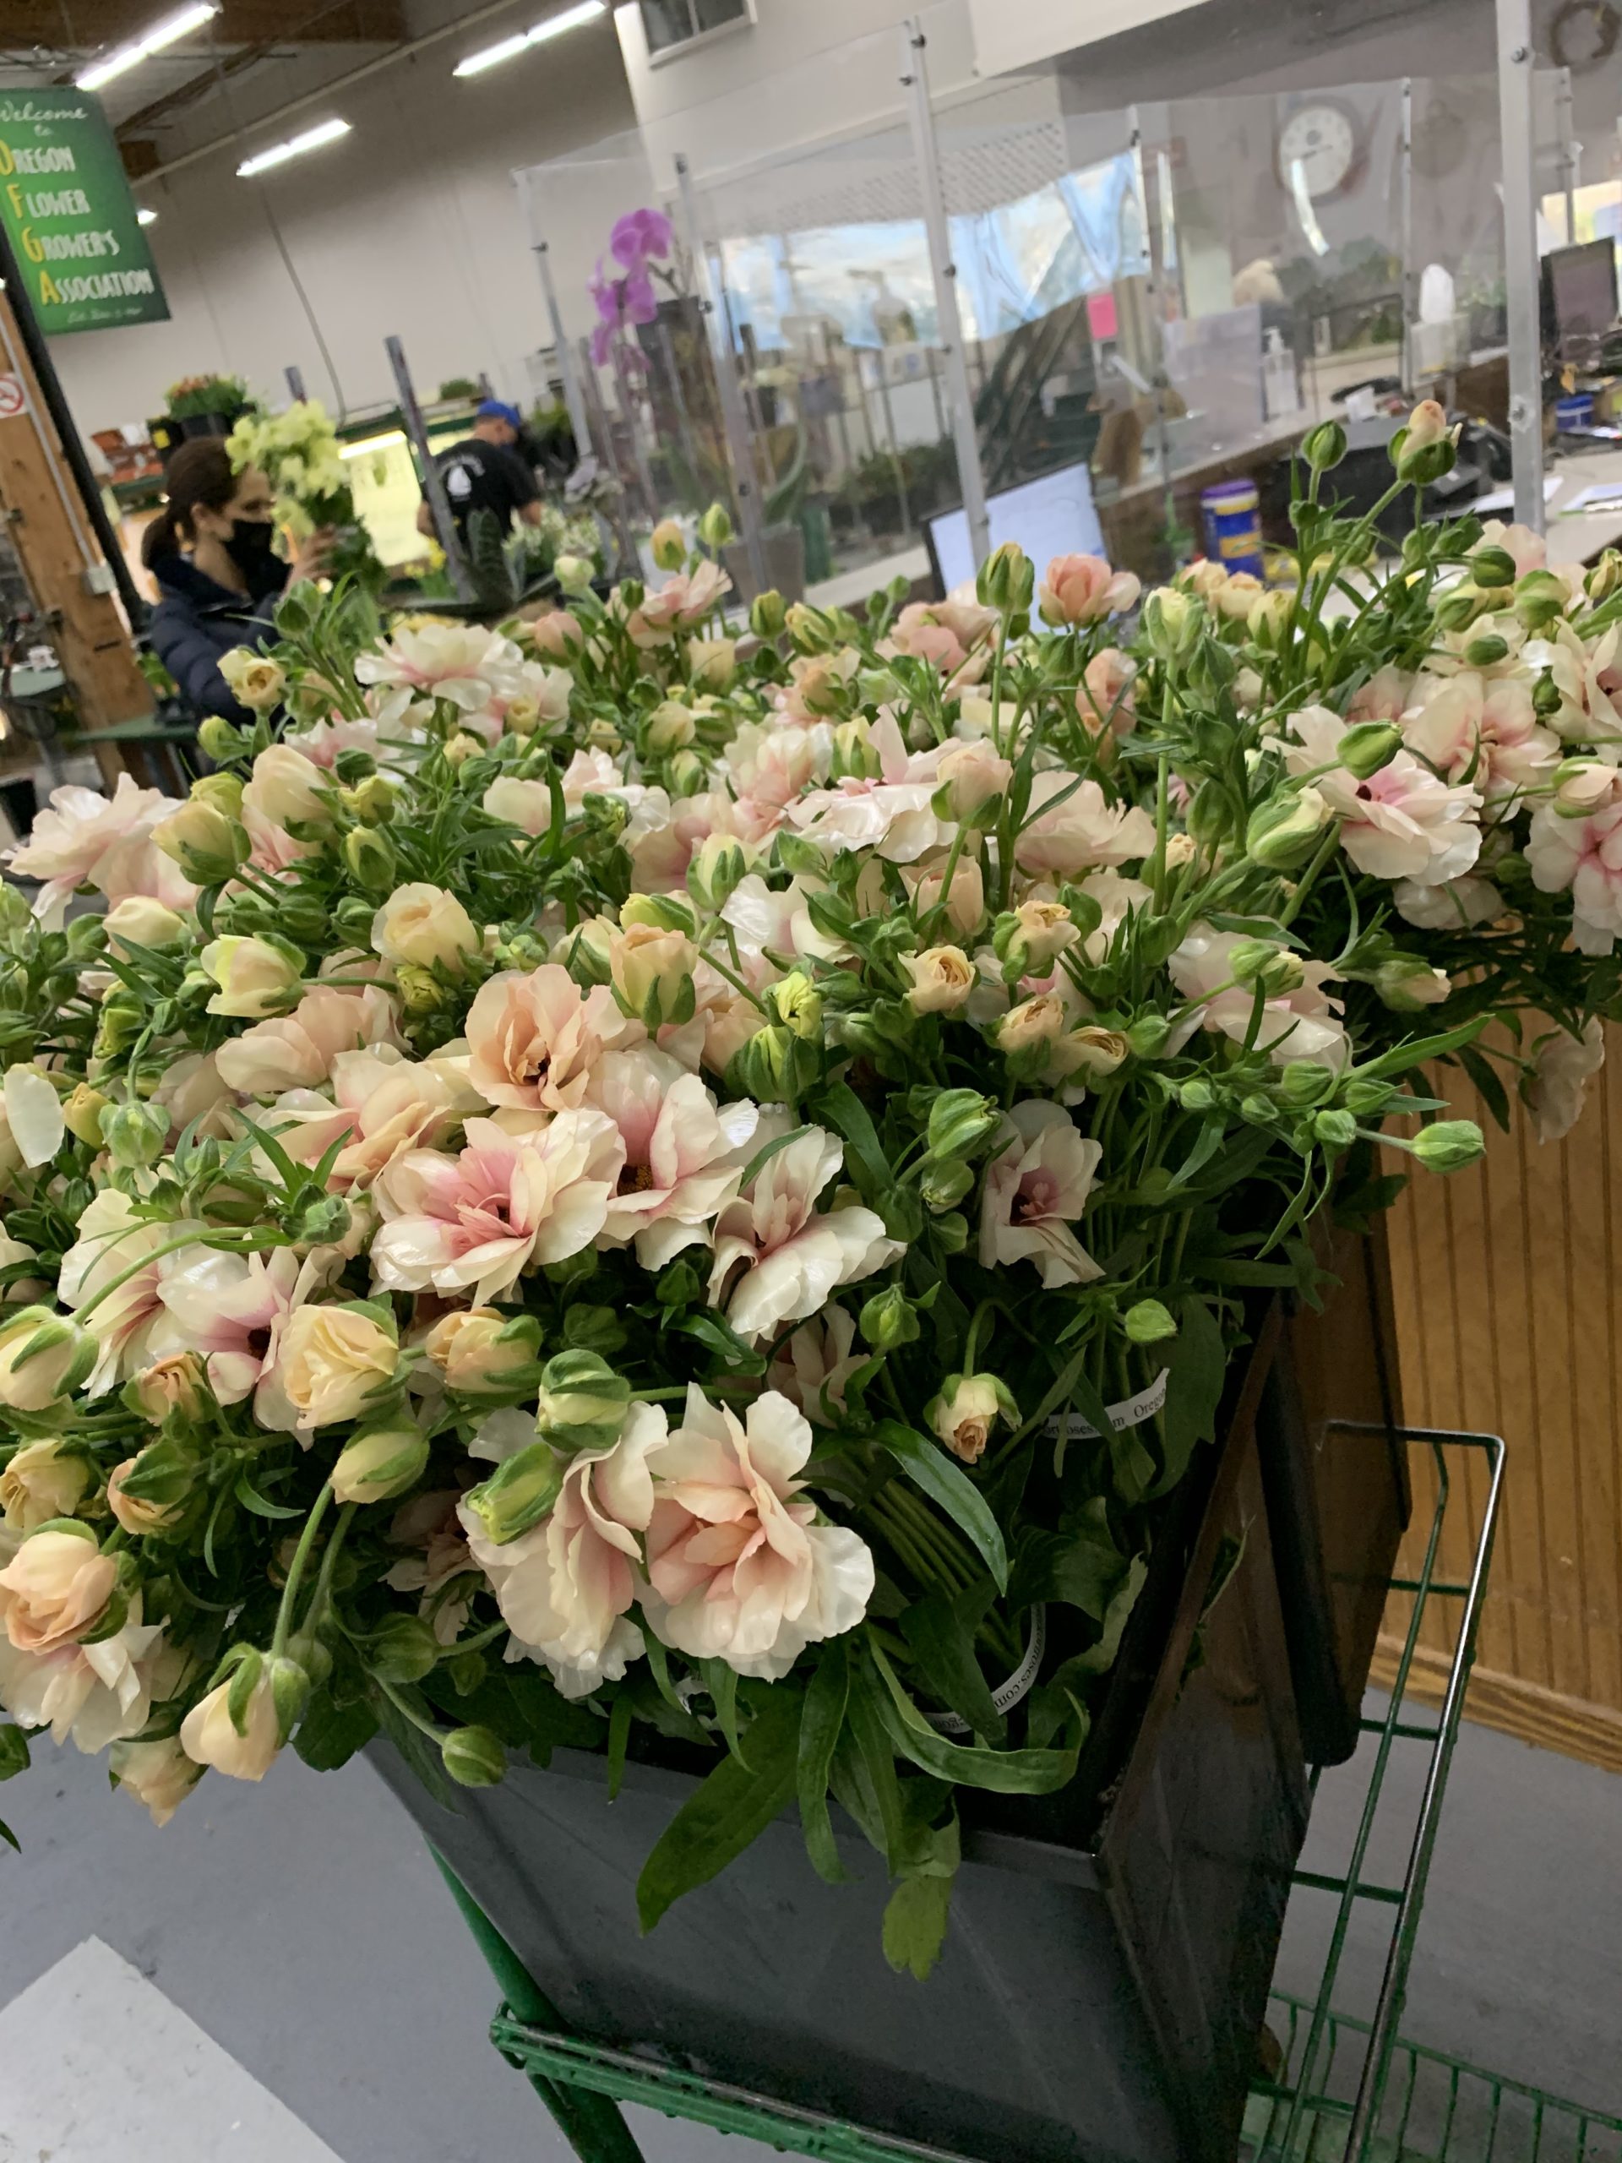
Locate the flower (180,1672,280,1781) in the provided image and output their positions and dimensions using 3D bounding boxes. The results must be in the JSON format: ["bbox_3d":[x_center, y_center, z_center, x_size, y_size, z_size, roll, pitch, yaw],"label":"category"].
[{"bbox_3d":[-0.186,0.206,0.520,0.029,0.034,0.029,18,3,-6],"label":"flower"}]

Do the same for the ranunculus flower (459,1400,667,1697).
[{"bbox_3d":[-0.071,0.135,0.470,0.057,0.080,0.047,-2,11,25],"label":"ranunculus flower"}]

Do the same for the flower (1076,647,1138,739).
[{"bbox_3d":[0.157,-0.206,0.860,0.040,0.046,0.040,7,28,41],"label":"flower"}]

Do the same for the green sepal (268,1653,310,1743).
[{"bbox_3d":[-0.161,0.190,0.500,0.014,0.027,0.016,-6,-3,0],"label":"green sepal"}]

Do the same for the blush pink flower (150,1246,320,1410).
[{"bbox_3d":[-0.180,0.080,0.510,0.060,0.062,0.042,-25,12,-28],"label":"blush pink flower"}]

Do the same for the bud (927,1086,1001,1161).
[{"bbox_3d":[0.062,0.017,0.660,0.030,0.024,0.024,-32,-4,12],"label":"bud"}]

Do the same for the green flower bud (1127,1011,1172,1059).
[{"bbox_3d":[0.152,-0.021,0.730,0.022,0.020,0.020,-41,-6,15],"label":"green flower bud"}]

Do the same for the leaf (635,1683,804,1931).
[{"bbox_3d":[-0.028,0.224,0.500,0.088,0.025,0.014,-57,13,-3],"label":"leaf"}]

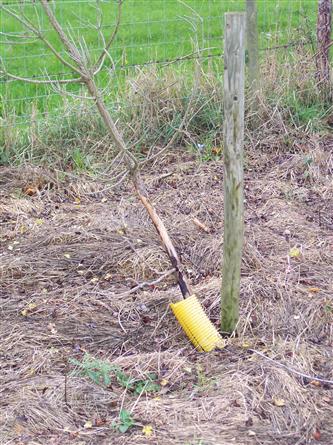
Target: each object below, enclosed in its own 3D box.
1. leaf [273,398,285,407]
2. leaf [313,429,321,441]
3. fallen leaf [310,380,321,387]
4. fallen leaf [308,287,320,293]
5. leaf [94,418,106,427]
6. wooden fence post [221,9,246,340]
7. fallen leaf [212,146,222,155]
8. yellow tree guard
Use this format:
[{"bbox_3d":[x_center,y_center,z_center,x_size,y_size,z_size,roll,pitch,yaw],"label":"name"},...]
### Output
[{"bbox_3d":[0.383,0.616,4.572,0.040,0.015,0.035,0,15,0],"label":"leaf"},{"bbox_3d":[0.483,0.683,4.302,0.025,0.021,0.045,0,15,0],"label":"leaf"},{"bbox_3d":[0.530,0.572,4.748,0.035,0.011,0.030,0,15,0],"label":"fallen leaf"},{"bbox_3d":[0.645,0.292,5.826,0.051,0.013,0.042,0,15,0],"label":"fallen leaf"},{"bbox_3d":[-0.218,0.660,4.405,0.038,0.014,0.035,0,15,0],"label":"leaf"},{"bbox_3d":[0.255,-0.174,5.138,0.074,1.260,0.074,1,15,6],"label":"wooden fence post"},{"bbox_3d":[0.333,-0.470,8.714,0.063,0.040,0.050,0,15,0],"label":"fallen leaf"},{"bbox_3d":[0.119,0.396,5.170,0.102,0.222,0.102,-29,2,15],"label":"yellow tree guard"}]

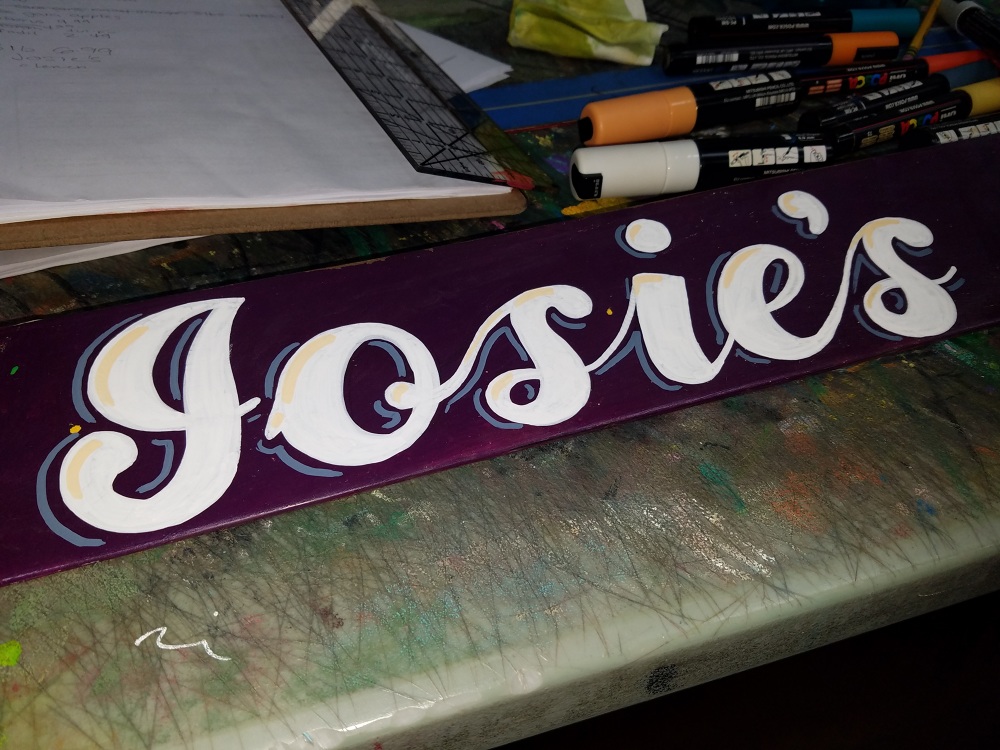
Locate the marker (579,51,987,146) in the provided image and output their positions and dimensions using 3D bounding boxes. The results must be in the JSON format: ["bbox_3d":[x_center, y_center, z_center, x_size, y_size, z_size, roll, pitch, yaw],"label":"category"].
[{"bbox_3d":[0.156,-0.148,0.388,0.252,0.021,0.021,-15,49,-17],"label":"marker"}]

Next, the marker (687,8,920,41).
[{"bbox_3d":[0.182,-0.207,0.446,0.147,0.017,0.017,-6,47,-9],"label":"marker"}]

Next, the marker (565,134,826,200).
[{"bbox_3d":[0.094,-0.094,0.333,0.133,0.022,0.022,-7,47,-10],"label":"marker"}]

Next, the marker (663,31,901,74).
[{"bbox_3d":[0.162,-0.183,0.426,0.145,0.017,0.017,-8,47,-10],"label":"marker"}]

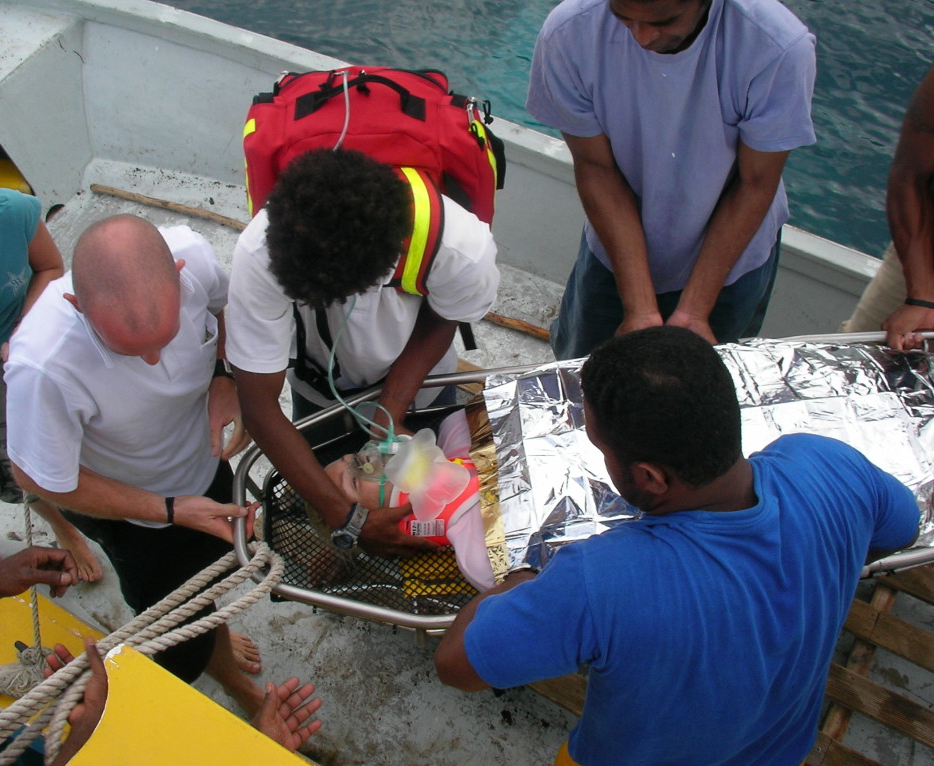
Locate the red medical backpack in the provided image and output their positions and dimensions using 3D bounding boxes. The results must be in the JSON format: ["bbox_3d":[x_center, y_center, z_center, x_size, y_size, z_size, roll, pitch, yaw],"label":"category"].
[{"bbox_3d":[-0.171,-0.411,2.247,0.490,0.490,0.240,0,72,-1],"label":"red medical backpack"}]

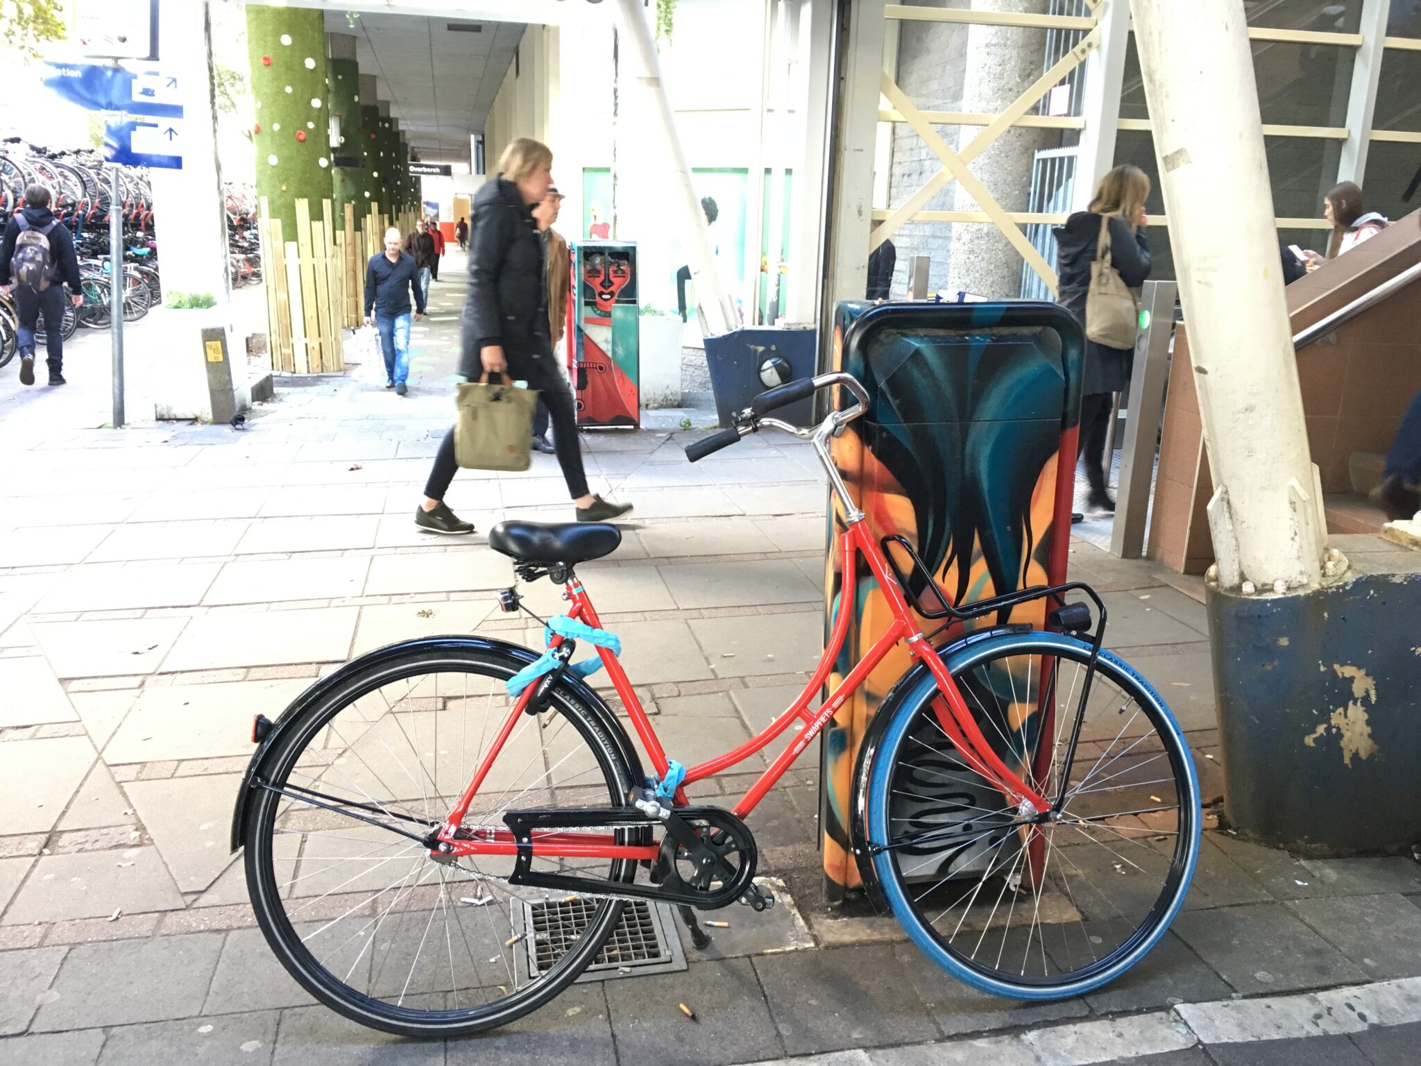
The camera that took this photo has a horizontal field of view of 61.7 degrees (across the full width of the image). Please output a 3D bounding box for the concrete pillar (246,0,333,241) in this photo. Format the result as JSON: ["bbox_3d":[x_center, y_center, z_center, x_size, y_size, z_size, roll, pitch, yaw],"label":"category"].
[{"bbox_3d":[-4.980,-4.271,14.251,0.850,4.600,0.850,-2,15,-12],"label":"concrete pillar"}]

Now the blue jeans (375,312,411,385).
[{"bbox_3d":[-3.466,-2.070,13.017,0.400,0.860,0.360,-2,15,-12],"label":"blue jeans"}]

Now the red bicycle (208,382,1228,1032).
[{"bbox_3d":[0.060,0.300,2.370,1.880,1.200,0.600,-1,5,-8],"label":"red bicycle"}]

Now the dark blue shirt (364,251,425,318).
[{"bbox_3d":[-3.412,-2.668,12.860,0.640,0.760,0.340,-2,15,-12],"label":"dark blue shirt"}]

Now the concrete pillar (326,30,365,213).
[{"bbox_3d":[-6.137,-5.668,19.458,0.850,4.600,0.850,-2,15,-12],"label":"concrete pillar"}]

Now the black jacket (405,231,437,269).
[{"bbox_3d":[-5.556,-5.386,22.694,0.620,0.760,0.340,-2,15,-12],"label":"black jacket"}]

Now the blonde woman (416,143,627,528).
[{"bbox_3d":[-0.879,-0.875,5.424,0.980,1.760,0.580,-2,15,-13],"label":"blonde woman"}]

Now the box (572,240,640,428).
[{"bbox_3d":[-0.774,-1.477,8.822,0.470,1.340,0.460,-2,15,-12],"label":"box"}]

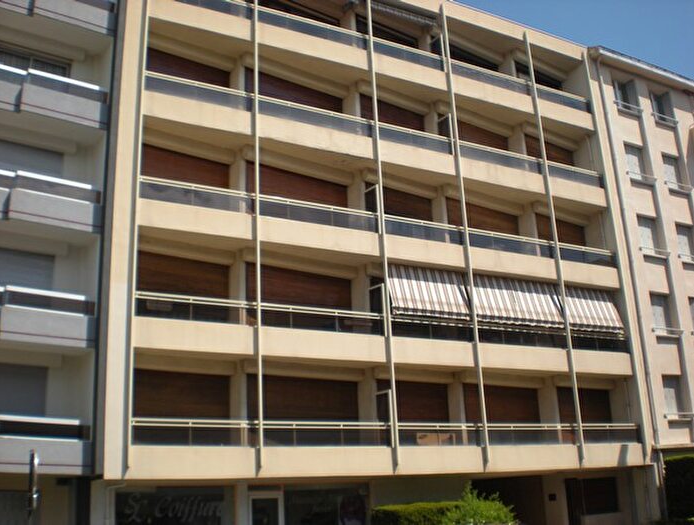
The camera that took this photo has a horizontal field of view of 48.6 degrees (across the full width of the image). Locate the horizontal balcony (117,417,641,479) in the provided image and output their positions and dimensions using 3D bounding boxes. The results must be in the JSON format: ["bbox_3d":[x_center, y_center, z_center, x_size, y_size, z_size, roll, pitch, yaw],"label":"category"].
[{"bbox_3d":[2.007,4.803,19.783,15.268,1.216,1.000,7,-20,-28],"label":"horizontal balcony"}]

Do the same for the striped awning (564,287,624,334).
[{"bbox_3d":[7.538,1.455,23.827,2.310,1.440,0.430,7,-20,-28],"label":"striped awning"}]

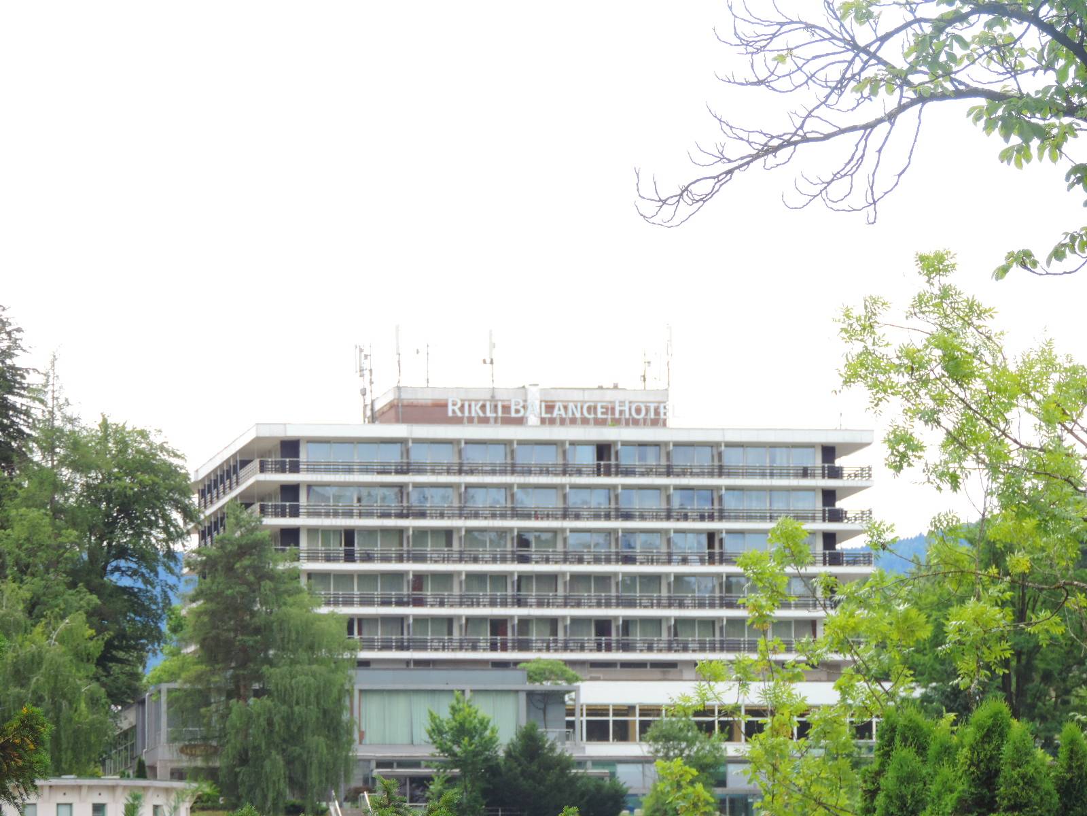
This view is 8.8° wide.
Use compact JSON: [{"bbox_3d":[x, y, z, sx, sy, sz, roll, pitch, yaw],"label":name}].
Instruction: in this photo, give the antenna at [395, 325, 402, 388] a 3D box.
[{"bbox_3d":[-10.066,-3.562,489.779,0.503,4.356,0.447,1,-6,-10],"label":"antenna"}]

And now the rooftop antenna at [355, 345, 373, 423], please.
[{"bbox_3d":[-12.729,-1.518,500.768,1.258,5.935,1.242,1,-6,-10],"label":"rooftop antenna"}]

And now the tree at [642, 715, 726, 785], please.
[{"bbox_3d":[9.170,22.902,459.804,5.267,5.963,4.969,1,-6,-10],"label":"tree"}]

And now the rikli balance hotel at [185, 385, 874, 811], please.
[{"bbox_3d":[-1.882,14.857,500.206,42.532,30.409,42.532,1,-6,-10],"label":"rikli balance hotel"}]

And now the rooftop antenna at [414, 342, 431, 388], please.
[{"bbox_3d":[-8.372,-2.977,490.512,1.064,3.066,0.596,1,-6,-10],"label":"rooftop antenna"}]

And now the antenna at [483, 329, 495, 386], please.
[{"bbox_3d":[-3.776,-3.392,490.825,0.841,4.012,0.596,1,-6,-10],"label":"antenna"}]

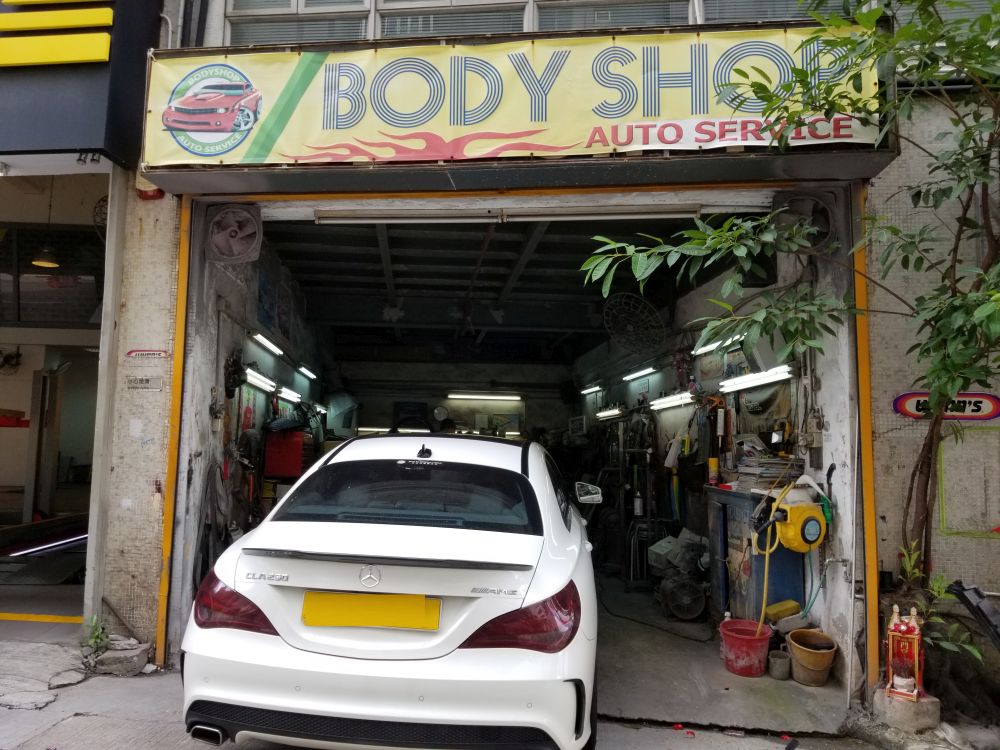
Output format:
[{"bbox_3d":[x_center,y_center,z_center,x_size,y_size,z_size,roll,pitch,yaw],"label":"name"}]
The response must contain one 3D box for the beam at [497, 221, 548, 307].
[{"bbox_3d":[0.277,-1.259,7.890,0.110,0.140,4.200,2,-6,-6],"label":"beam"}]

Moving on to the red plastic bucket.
[{"bbox_3d":[1.587,1.754,4.829,0.320,0.285,0.320,1,-6,0],"label":"red plastic bucket"}]

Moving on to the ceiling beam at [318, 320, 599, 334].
[{"bbox_3d":[-0.487,-0.652,9.919,3.850,0.100,0.140,2,-6,-6],"label":"ceiling beam"}]

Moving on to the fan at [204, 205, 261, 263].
[{"bbox_3d":[-1.732,-0.916,4.881,0.355,0.365,0.130,0,-6,6],"label":"fan"}]

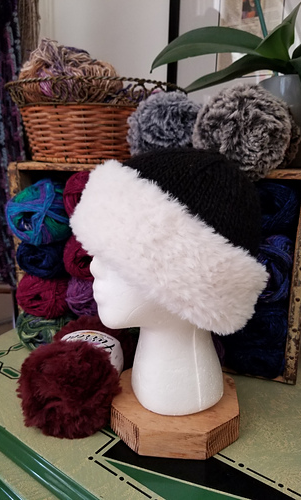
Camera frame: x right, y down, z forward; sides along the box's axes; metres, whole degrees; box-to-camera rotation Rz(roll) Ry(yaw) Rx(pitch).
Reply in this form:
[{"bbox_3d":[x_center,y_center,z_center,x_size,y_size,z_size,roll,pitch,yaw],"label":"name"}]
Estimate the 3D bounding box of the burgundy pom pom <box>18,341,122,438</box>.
[{"bbox_3d":[-0.102,0.173,0.472,0.125,0.118,0.130,4,13,11],"label":"burgundy pom pom"}]

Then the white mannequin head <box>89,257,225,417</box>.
[{"bbox_3d":[0.027,0.048,0.485,0.200,0.292,0.152,-1,13,-8],"label":"white mannequin head"}]

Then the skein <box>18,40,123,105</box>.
[{"bbox_3d":[-0.149,-0.325,0.700,0.182,0.125,0.150,1,13,0],"label":"skein"}]

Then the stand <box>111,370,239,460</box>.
[{"bbox_3d":[0.034,0.209,0.513,0.162,0.035,0.162,2,13,5],"label":"stand"}]

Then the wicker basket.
[{"bbox_3d":[-0.106,-0.232,0.710,0.335,0.138,0.230,-1,13,-8],"label":"wicker basket"}]

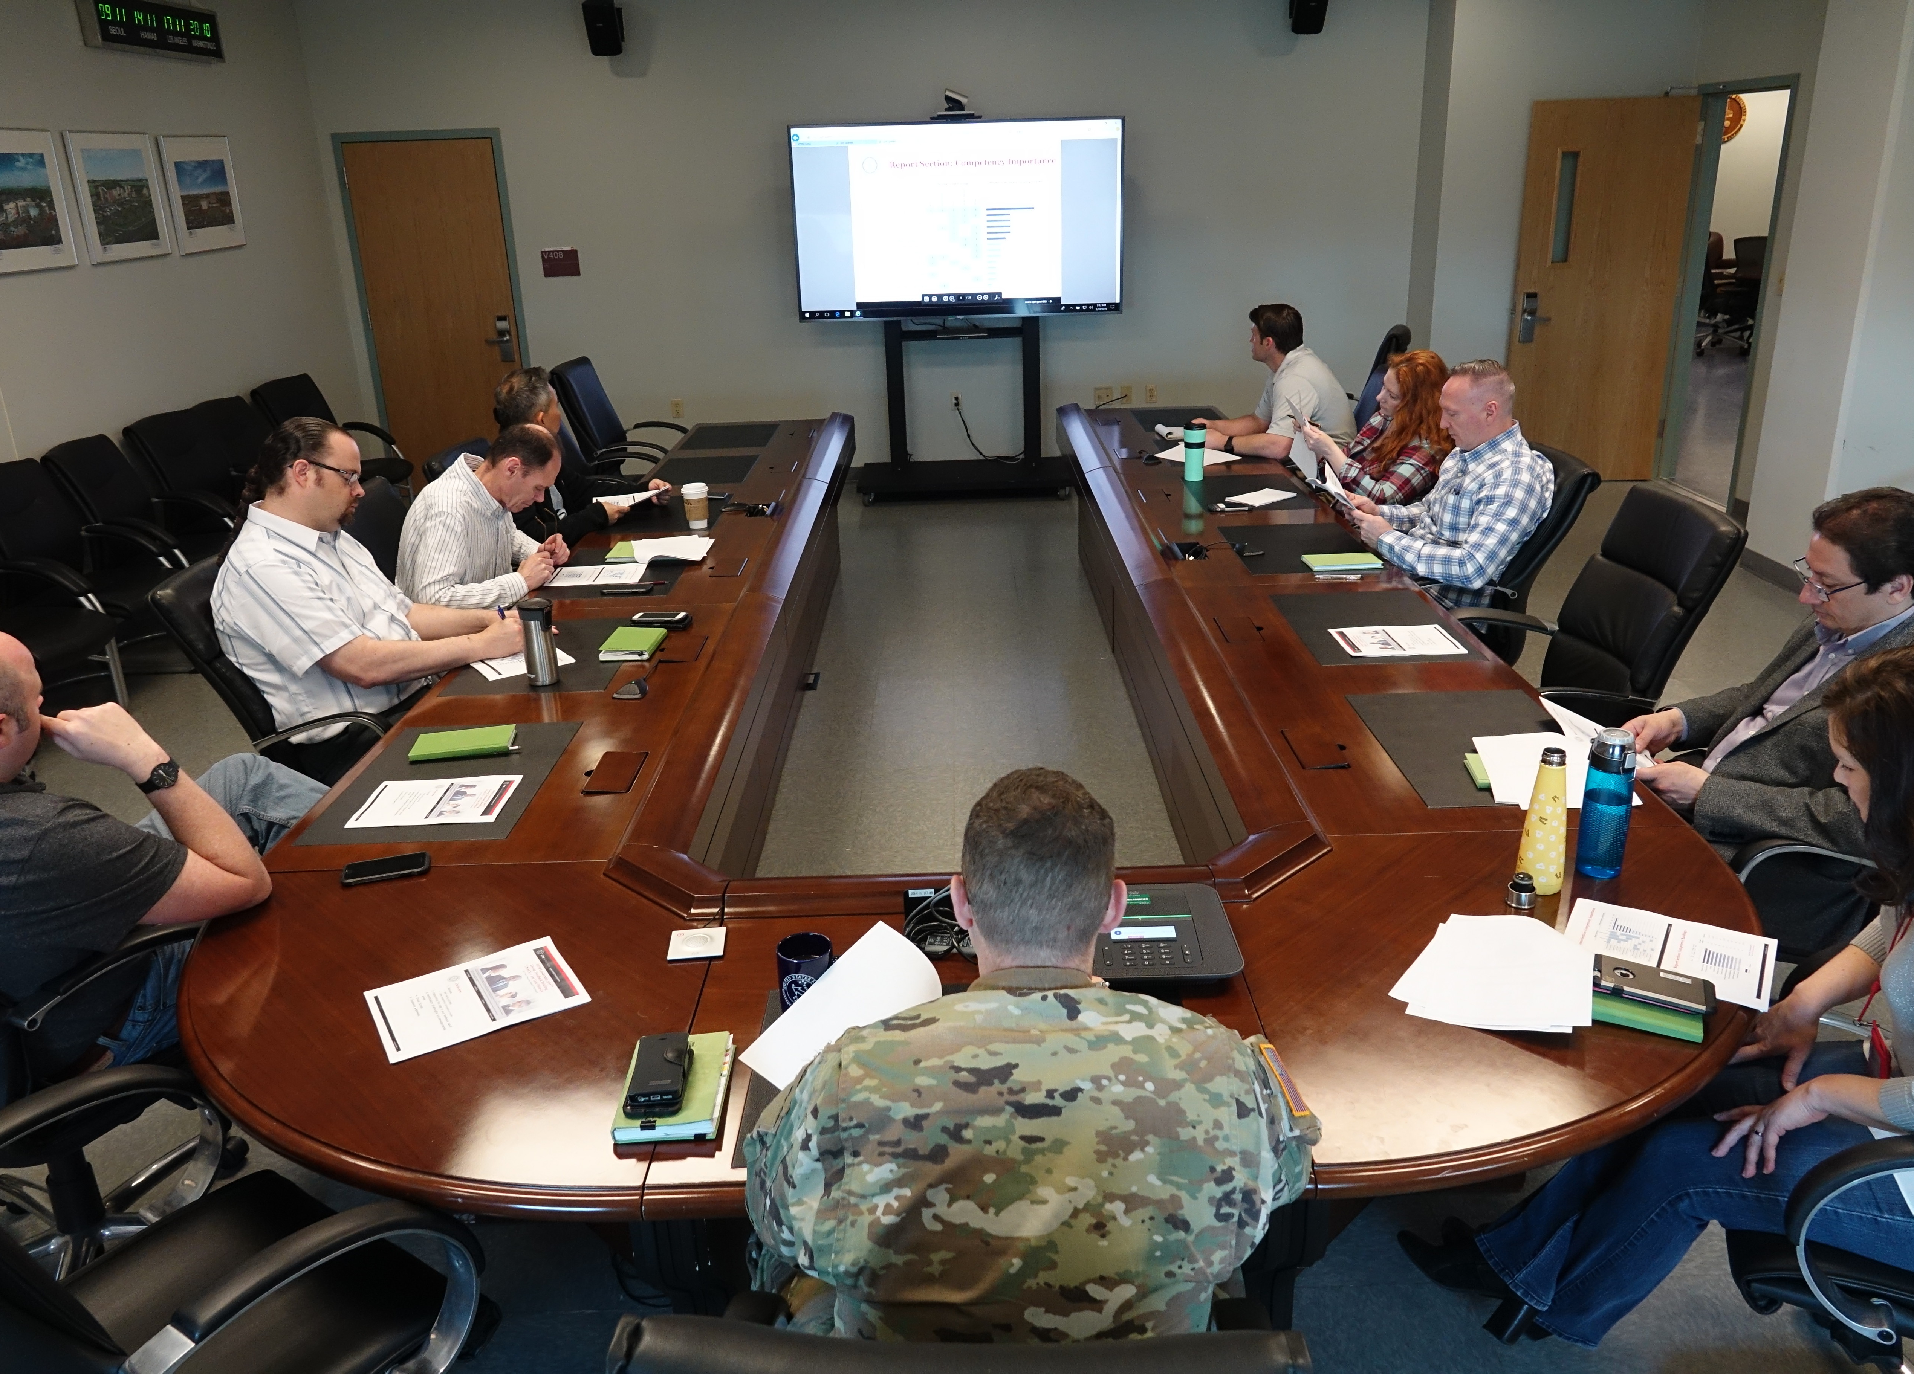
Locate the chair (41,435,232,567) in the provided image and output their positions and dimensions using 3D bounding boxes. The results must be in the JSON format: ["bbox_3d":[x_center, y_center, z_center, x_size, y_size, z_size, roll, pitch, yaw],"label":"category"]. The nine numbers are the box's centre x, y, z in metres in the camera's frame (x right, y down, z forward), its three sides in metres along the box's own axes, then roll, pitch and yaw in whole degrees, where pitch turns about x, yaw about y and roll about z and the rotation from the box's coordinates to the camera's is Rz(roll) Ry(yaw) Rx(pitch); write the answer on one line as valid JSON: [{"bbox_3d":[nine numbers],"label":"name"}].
[{"bbox_3d":[-3.148,-0.505,5.530,0.600,0.930,0.580,-1,21,0],"label":"chair"}]

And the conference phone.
[{"bbox_3d":[0.277,0.387,2.060,0.275,0.055,0.272,-1,21,0],"label":"conference phone"}]

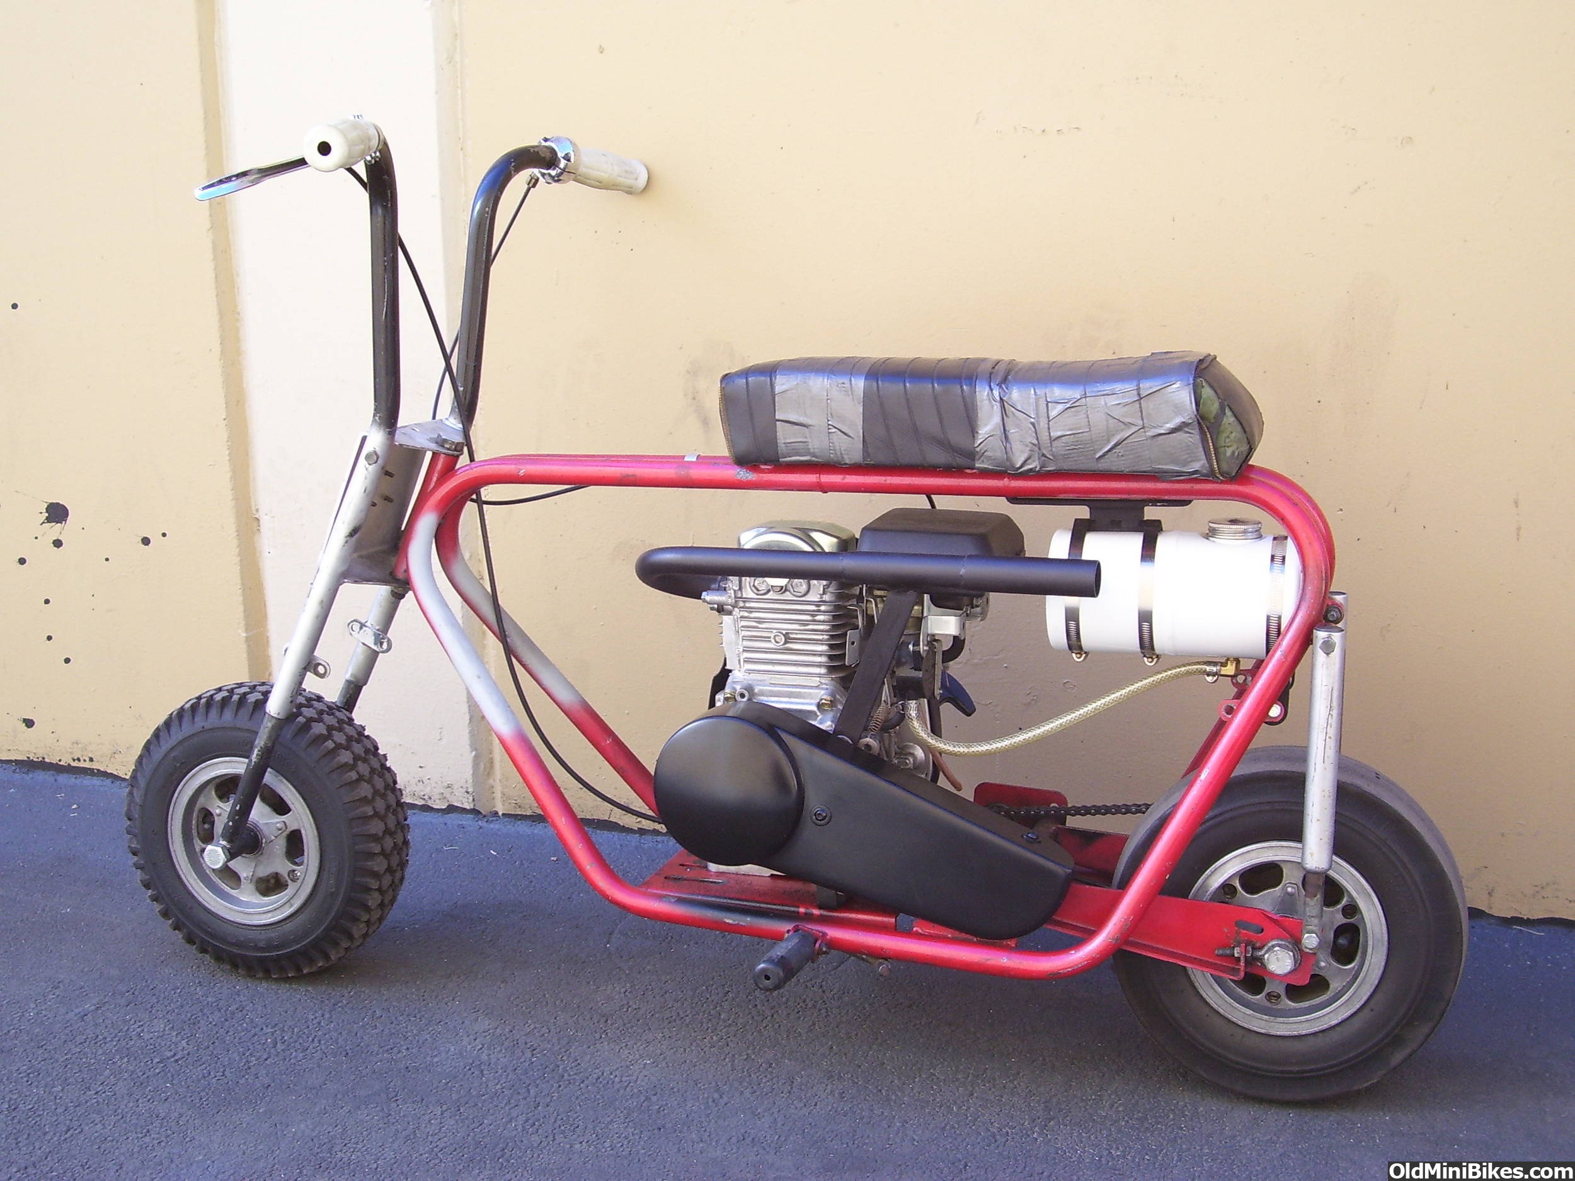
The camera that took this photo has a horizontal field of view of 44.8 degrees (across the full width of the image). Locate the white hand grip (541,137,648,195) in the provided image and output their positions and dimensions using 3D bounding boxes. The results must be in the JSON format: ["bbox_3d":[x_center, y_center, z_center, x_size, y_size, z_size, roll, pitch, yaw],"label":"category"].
[{"bbox_3d":[-0.199,-0.443,2.004,0.050,0.050,0.138,8,8,35],"label":"white hand grip"}]

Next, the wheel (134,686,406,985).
[{"bbox_3d":[-0.532,0.245,1.957,0.308,0.308,0.096,4,11,18],"label":"wheel"}]

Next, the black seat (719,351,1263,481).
[{"bbox_3d":[0.186,-0.163,1.687,0.451,0.100,0.201,3,11,15],"label":"black seat"}]

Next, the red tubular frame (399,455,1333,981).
[{"bbox_3d":[0.041,0.097,1.774,0.882,0.466,0.211,3,11,15],"label":"red tubular frame"}]

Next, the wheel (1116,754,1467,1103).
[{"bbox_3d":[0.442,0.295,1.700,0.310,0.310,0.125,3,11,15],"label":"wheel"}]

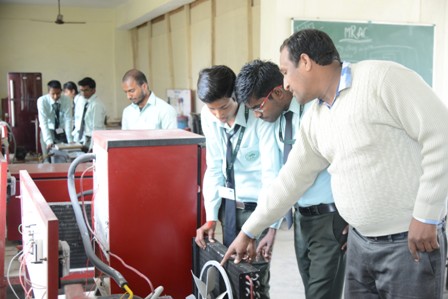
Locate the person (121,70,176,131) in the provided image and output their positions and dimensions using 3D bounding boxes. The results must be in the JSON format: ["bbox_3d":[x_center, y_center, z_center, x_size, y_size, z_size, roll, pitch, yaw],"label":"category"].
[{"bbox_3d":[-0.531,0.226,3.987,0.500,1.620,0.420,4,8,27],"label":"person"}]

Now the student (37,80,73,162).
[{"bbox_3d":[-1.904,-0.001,6.246,0.470,1.520,0.520,-3,8,-22],"label":"student"}]

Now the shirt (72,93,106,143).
[{"bbox_3d":[-1.443,-0.323,5.900,0.430,0.580,0.310,4,8,27],"label":"shirt"}]

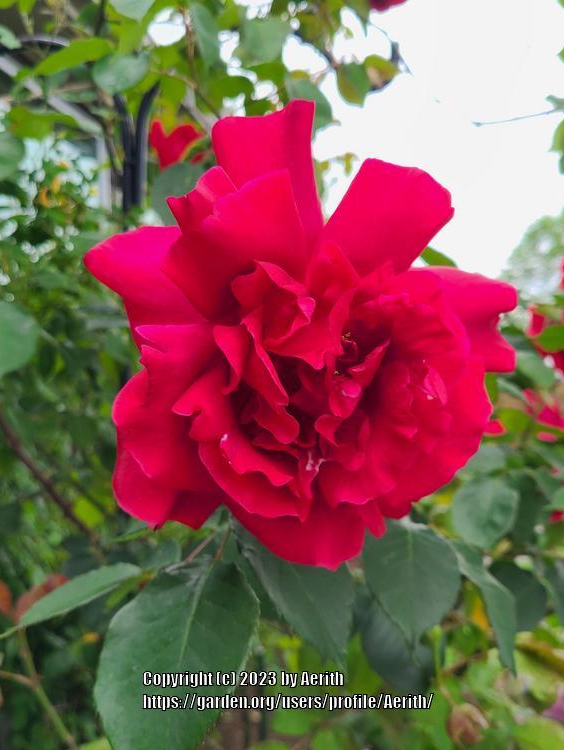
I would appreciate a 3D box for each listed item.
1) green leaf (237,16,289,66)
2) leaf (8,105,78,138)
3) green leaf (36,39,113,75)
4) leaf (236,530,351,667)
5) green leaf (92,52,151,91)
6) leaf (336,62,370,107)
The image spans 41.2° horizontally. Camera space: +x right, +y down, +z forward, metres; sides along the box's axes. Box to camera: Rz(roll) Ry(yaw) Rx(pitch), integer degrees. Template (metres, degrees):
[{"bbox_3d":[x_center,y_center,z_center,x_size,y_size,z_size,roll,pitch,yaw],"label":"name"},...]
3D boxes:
[{"bbox_3d":[-0.018,-0.302,0.680,0.046,0.050,0.013,0,-17,0],"label":"green leaf"},{"bbox_3d":[-0.191,-0.202,0.600,0.056,0.032,0.014,4,37,-3],"label":"leaf"},{"bbox_3d":[-0.139,-0.212,0.500,0.058,0.027,0.009,-32,57,-20],"label":"green leaf"},{"bbox_3d":[0.006,0.080,0.272,0.034,0.059,0.009,-34,-15,-29],"label":"leaf"},{"bbox_3d":[-0.107,-0.201,0.500,0.038,0.026,0.009,-14,-25,0],"label":"green leaf"},{"bbox_3d":[0.067,-0.271,0.700,0.032,0.044,0.012,-9,17,3],"label":"leaf"}]

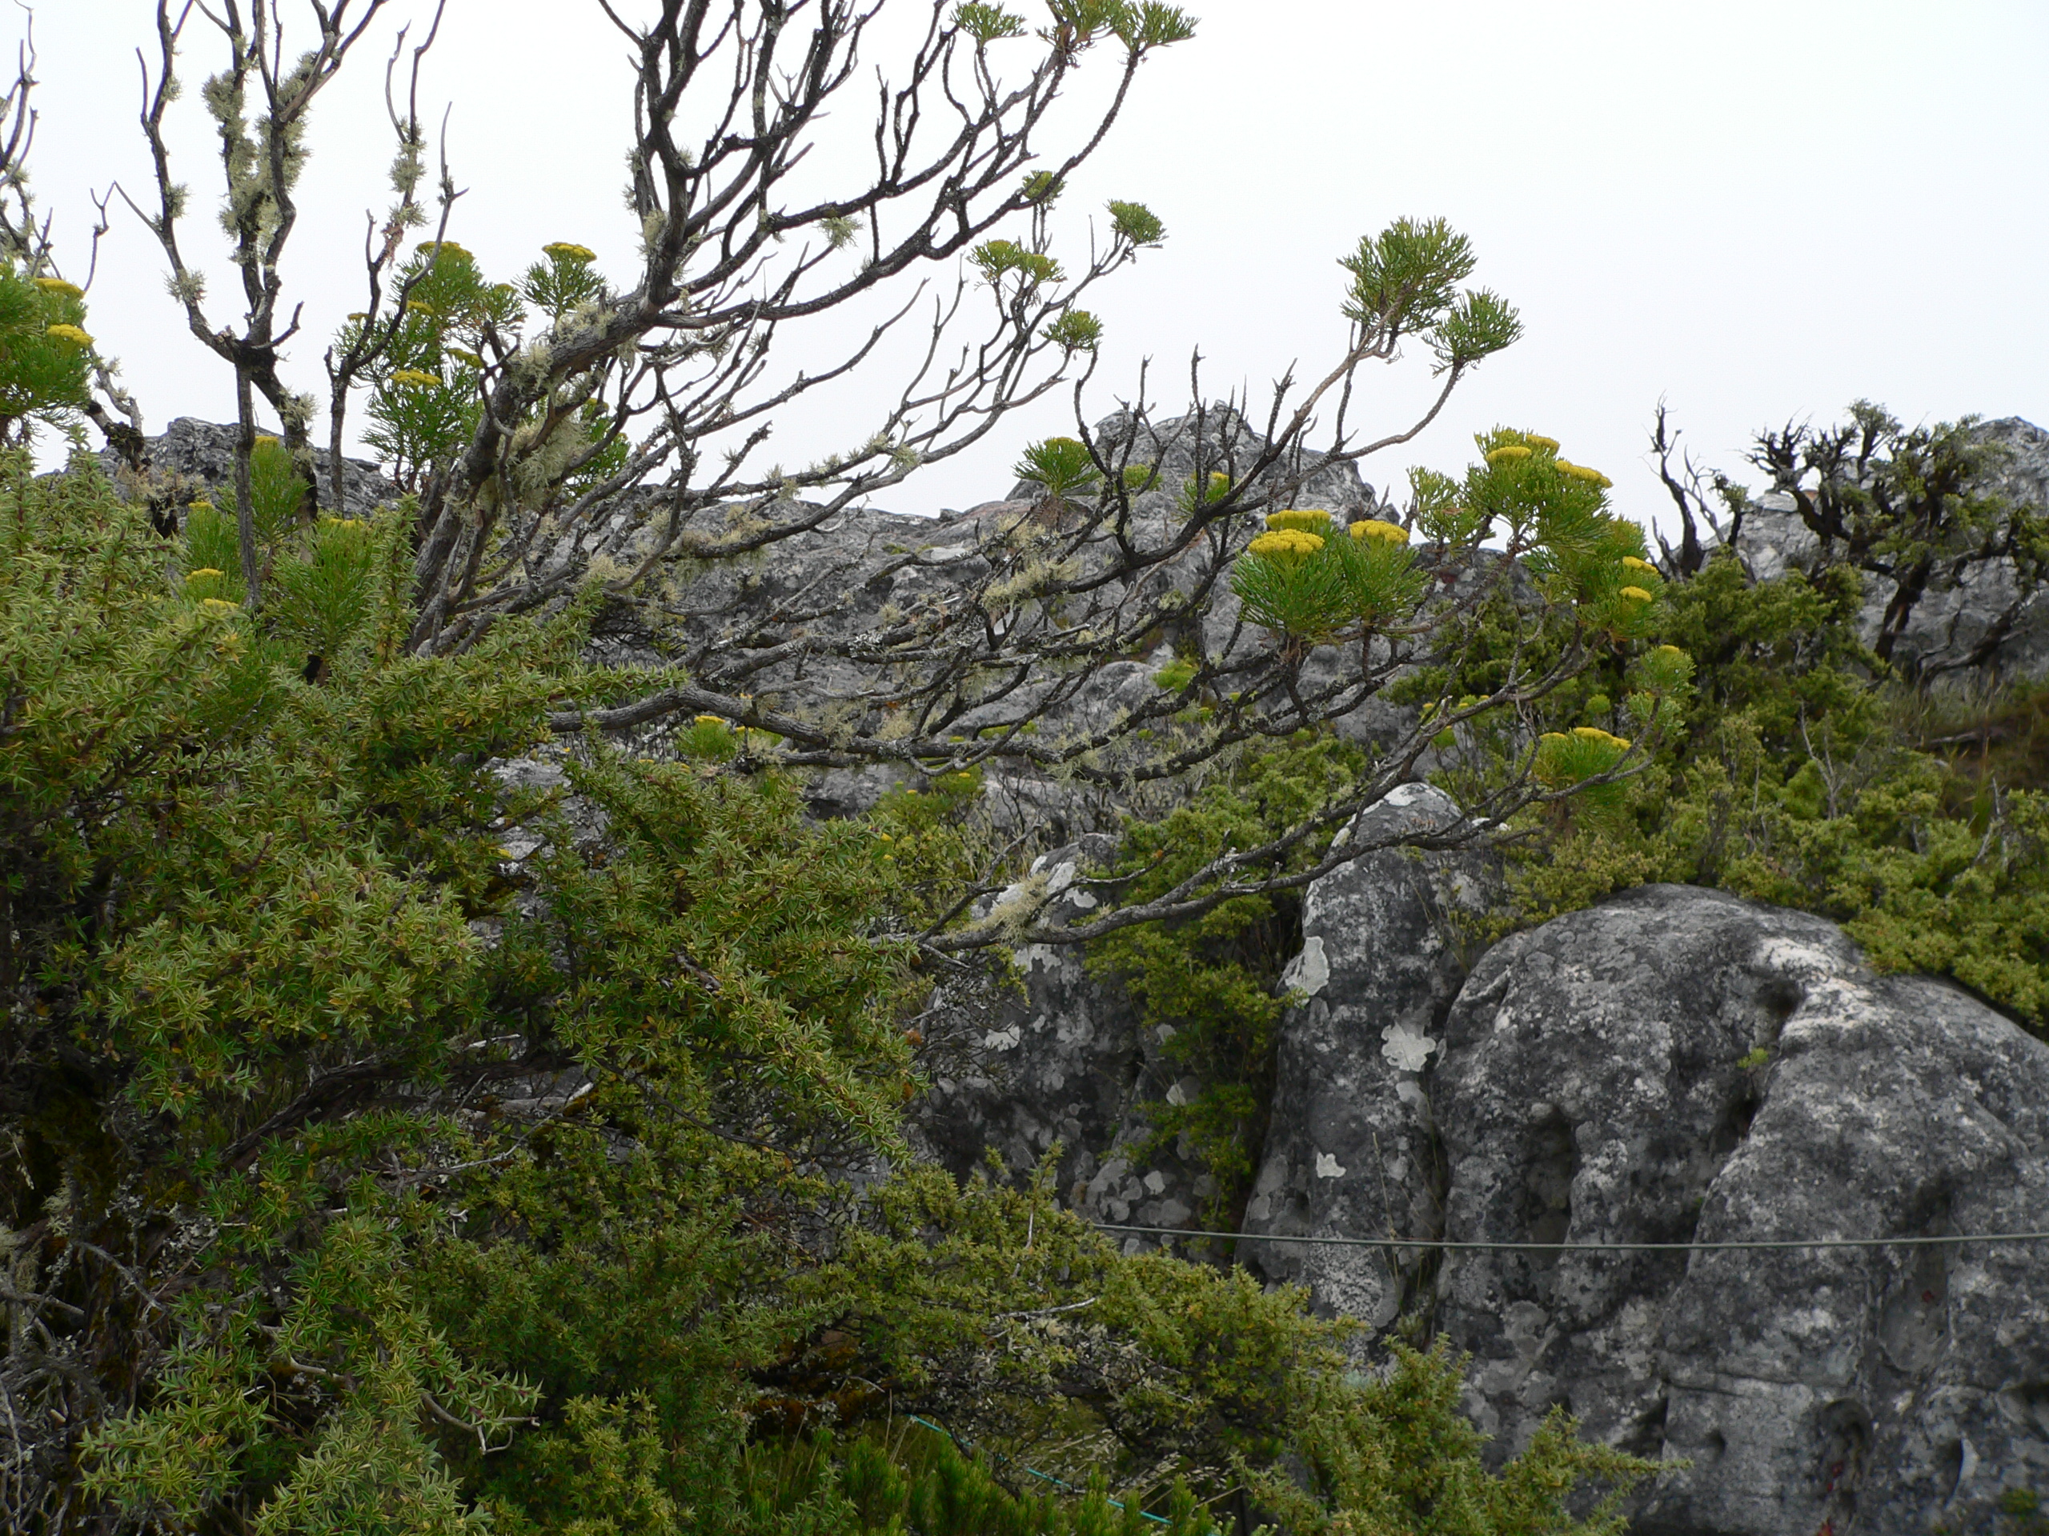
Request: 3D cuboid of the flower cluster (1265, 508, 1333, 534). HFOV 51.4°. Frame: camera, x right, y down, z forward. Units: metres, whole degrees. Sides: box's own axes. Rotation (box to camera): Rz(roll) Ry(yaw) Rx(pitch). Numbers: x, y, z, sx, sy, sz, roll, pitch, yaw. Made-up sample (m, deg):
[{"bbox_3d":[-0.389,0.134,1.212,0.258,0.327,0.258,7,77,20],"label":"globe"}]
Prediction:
[{"bbox_3d":[0.322,-0.290,2.500,0.077,0.029,0.074,0,0,0],"label":"flower cluster"}]

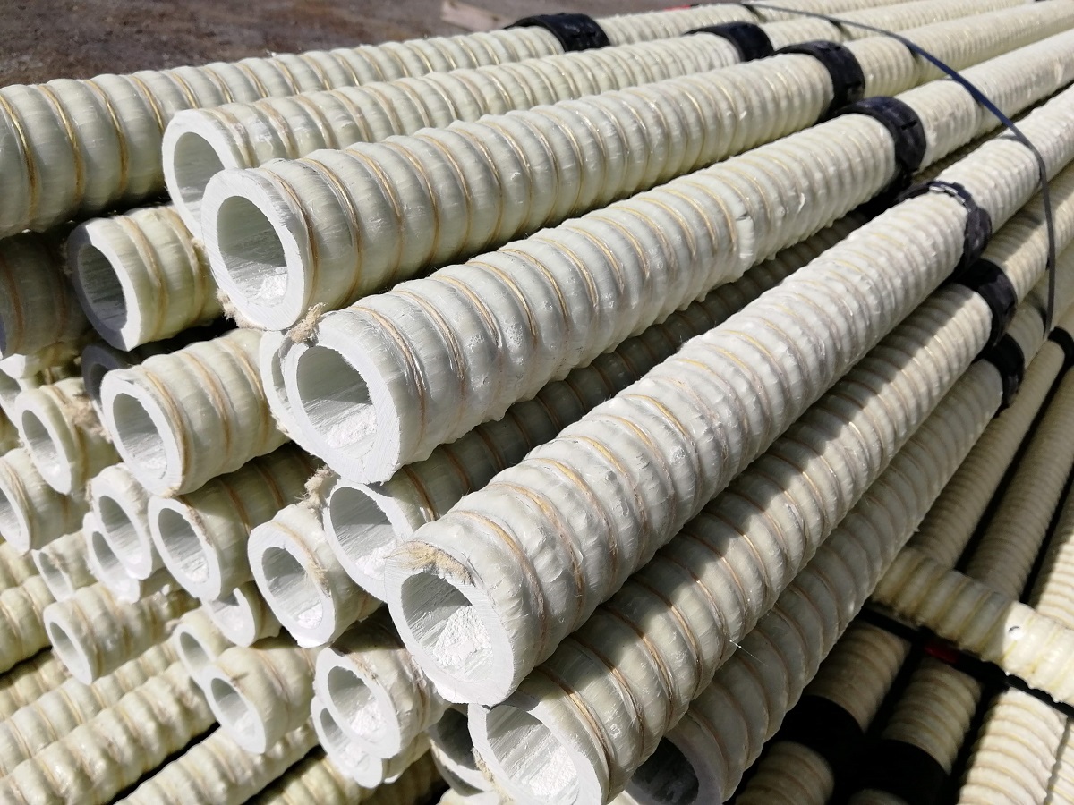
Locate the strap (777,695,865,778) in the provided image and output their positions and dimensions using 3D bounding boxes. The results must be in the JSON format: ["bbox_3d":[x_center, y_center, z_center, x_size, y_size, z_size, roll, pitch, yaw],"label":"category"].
[{"bbox_3d":[0.249,0.314,0.754,0.070,0.070,0.058,25,32,30],"label":"strap"}]

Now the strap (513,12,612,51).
[{"bbox_3d":[0.014,-0.253,0.632,0.070,0.070,0.058,25,38,30],"label":"strap"}]

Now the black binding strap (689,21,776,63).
[{"bbox_3d":[0.153,-0.275,0.694,0.070,0.070,0.058,25,37,29],"label":"black binding strap"}]

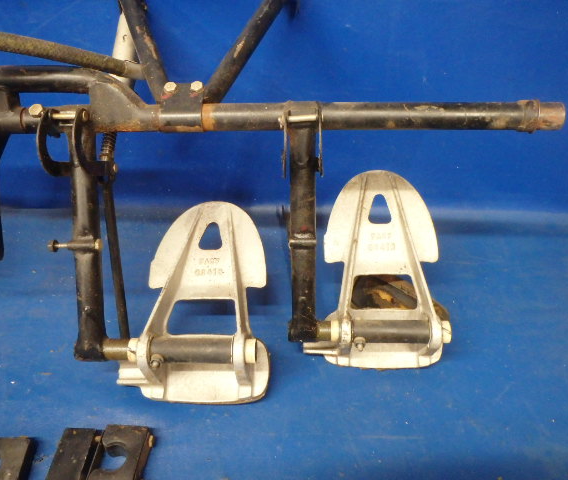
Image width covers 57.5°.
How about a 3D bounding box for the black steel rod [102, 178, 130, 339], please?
[{"bbox_3d":[-0.178,0.024,0.549,0.010,0.189,0.010,-9,-13,0],"label":"black steel rod"}]

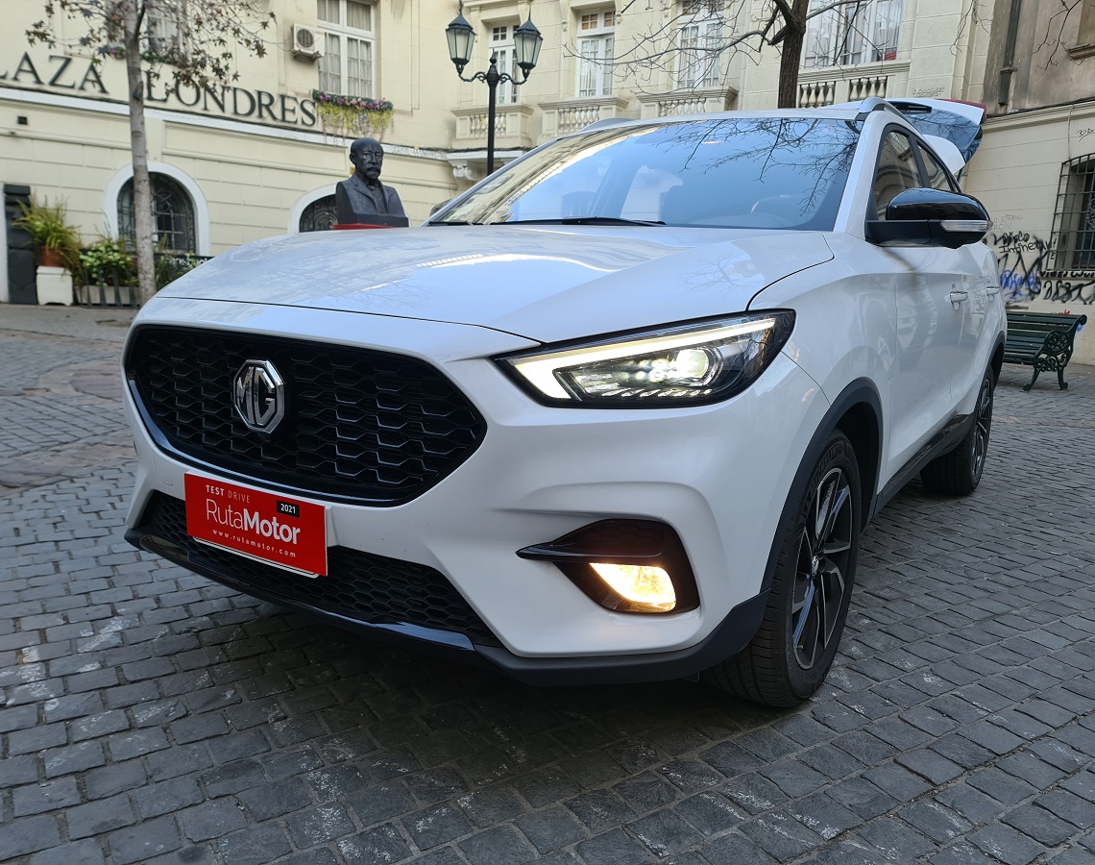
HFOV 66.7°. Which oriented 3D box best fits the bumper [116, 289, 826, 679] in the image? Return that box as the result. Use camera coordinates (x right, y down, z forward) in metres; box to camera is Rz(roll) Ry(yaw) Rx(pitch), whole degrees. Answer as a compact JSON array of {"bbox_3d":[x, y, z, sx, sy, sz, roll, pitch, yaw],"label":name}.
[{"bbox_3d":[-0.392,0.043,1.842,1.790,0.660,0.620,10,12,33],"label":"bumper"}]

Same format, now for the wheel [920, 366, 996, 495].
[{"bbox_3d":[1.988,-0.028,4.031,0.220,0.646,0.646,10,12,33],"label":"wheel"}]

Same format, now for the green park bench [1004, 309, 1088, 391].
[{"bbox_3d":[5.292,-1.027,9.855,0.800,0.830,1.600,-2,12,-23],"label":"green park bench"}]

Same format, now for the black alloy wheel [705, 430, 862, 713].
[{"bbox_3d":[0.537,0.288,1.916,0.220,0.646,0.646,9,12,31],"label":"black alloy wheel"}]

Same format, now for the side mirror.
[{"bbox_3d":[1.019,-0.562,2.191,0.280,0.165,0.200,10,12,33],"label":"side mirror"}]

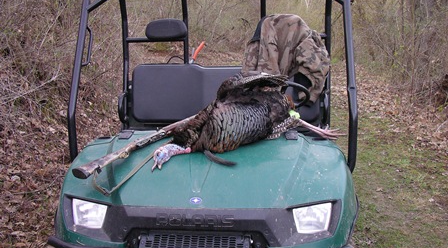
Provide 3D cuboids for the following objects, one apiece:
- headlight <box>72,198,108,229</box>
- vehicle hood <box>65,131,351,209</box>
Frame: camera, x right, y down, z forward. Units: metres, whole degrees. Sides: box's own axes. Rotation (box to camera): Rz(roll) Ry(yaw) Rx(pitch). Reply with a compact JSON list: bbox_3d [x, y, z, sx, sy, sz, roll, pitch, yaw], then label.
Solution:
[{"bbox_3d":[-0.617,0.412,2.220,0.170,0.130,0.085,0,11,7],"label":"headlight"},{"bbox_3d":[-0.103,0.206,2.246,1.280,0.265,0.530,0,11,7],"label":"vehicle hood"}]

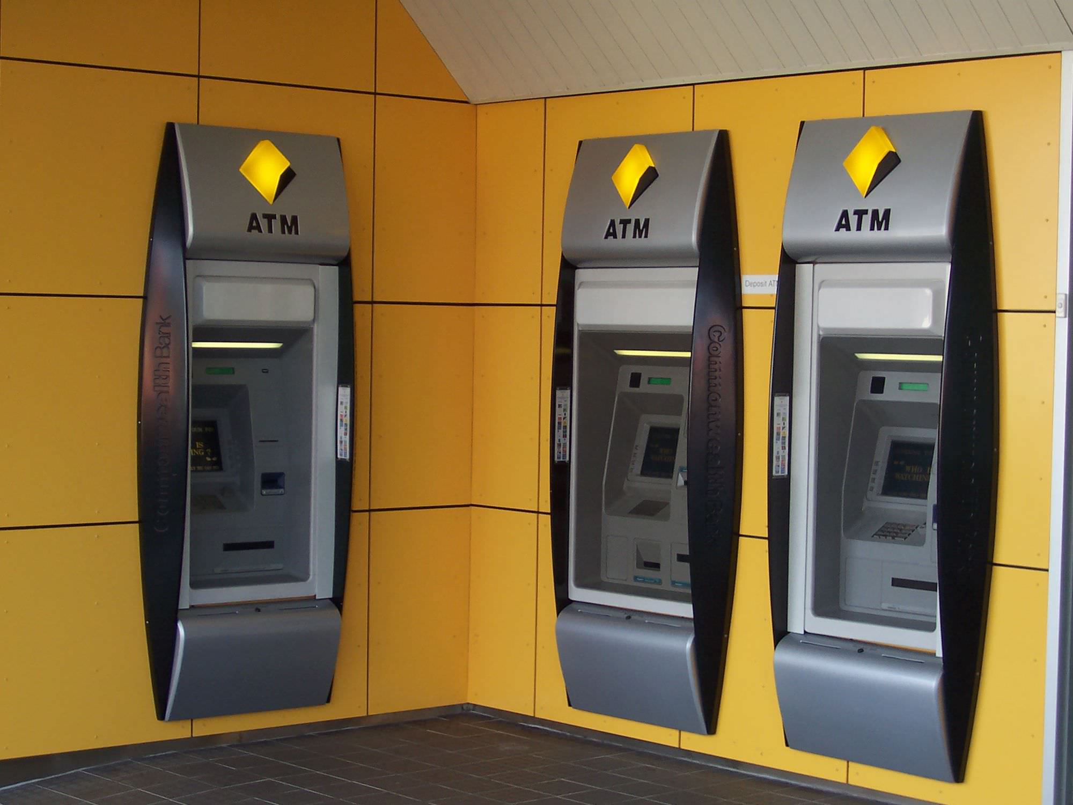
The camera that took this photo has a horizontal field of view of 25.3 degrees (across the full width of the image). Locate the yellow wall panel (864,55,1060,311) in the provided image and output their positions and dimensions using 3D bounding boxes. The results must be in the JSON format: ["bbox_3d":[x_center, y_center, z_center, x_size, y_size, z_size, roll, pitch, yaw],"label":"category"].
[{"bbox_3d":[1.340,-0.684,7.576,0.030,0.780,0.780,-1,3,-41],"label":"yellow wall panel"}]

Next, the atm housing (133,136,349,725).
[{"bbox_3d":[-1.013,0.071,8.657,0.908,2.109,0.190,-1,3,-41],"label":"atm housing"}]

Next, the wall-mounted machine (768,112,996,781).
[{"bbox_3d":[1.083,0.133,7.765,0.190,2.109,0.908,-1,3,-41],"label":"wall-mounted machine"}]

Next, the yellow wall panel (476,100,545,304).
[{"bbox_3d":[-0.096,-0.770,9.230,0.030,0.780,0.401,-1,3,-41],"label":"yellow wall panel"}]

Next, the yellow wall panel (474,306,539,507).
[{"bbox_3d":[-0.109,0.019,9.259,0.030,0.781,0.401,-1,3,-41],"label":"yellow wall panel"}]

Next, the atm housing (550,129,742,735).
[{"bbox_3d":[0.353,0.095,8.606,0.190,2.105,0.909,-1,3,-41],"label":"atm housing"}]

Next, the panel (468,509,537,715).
[{"bbox_3d":[-0.123,0.807,9.288,0.030,0.778,0.401,-1,3,-41],"label":"panel"}]

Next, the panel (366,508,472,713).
[{"bbox_3d":[-0.461,0.802,9.280,0.492,0.778,0.030,-1,3,-41],"label":"panel"}]

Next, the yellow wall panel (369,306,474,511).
[{"bbox_3d":[-0.448,0.014,9.251,0.492,0.781,0.030,-1,3,-41],"label":"yellow wall panel"}]

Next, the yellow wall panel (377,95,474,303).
[{"bbox_3d":[-0.434,-0.775,9.222,0.492,0.778,0.030,-1,3,-41],"label":"yellow wall panel"}]

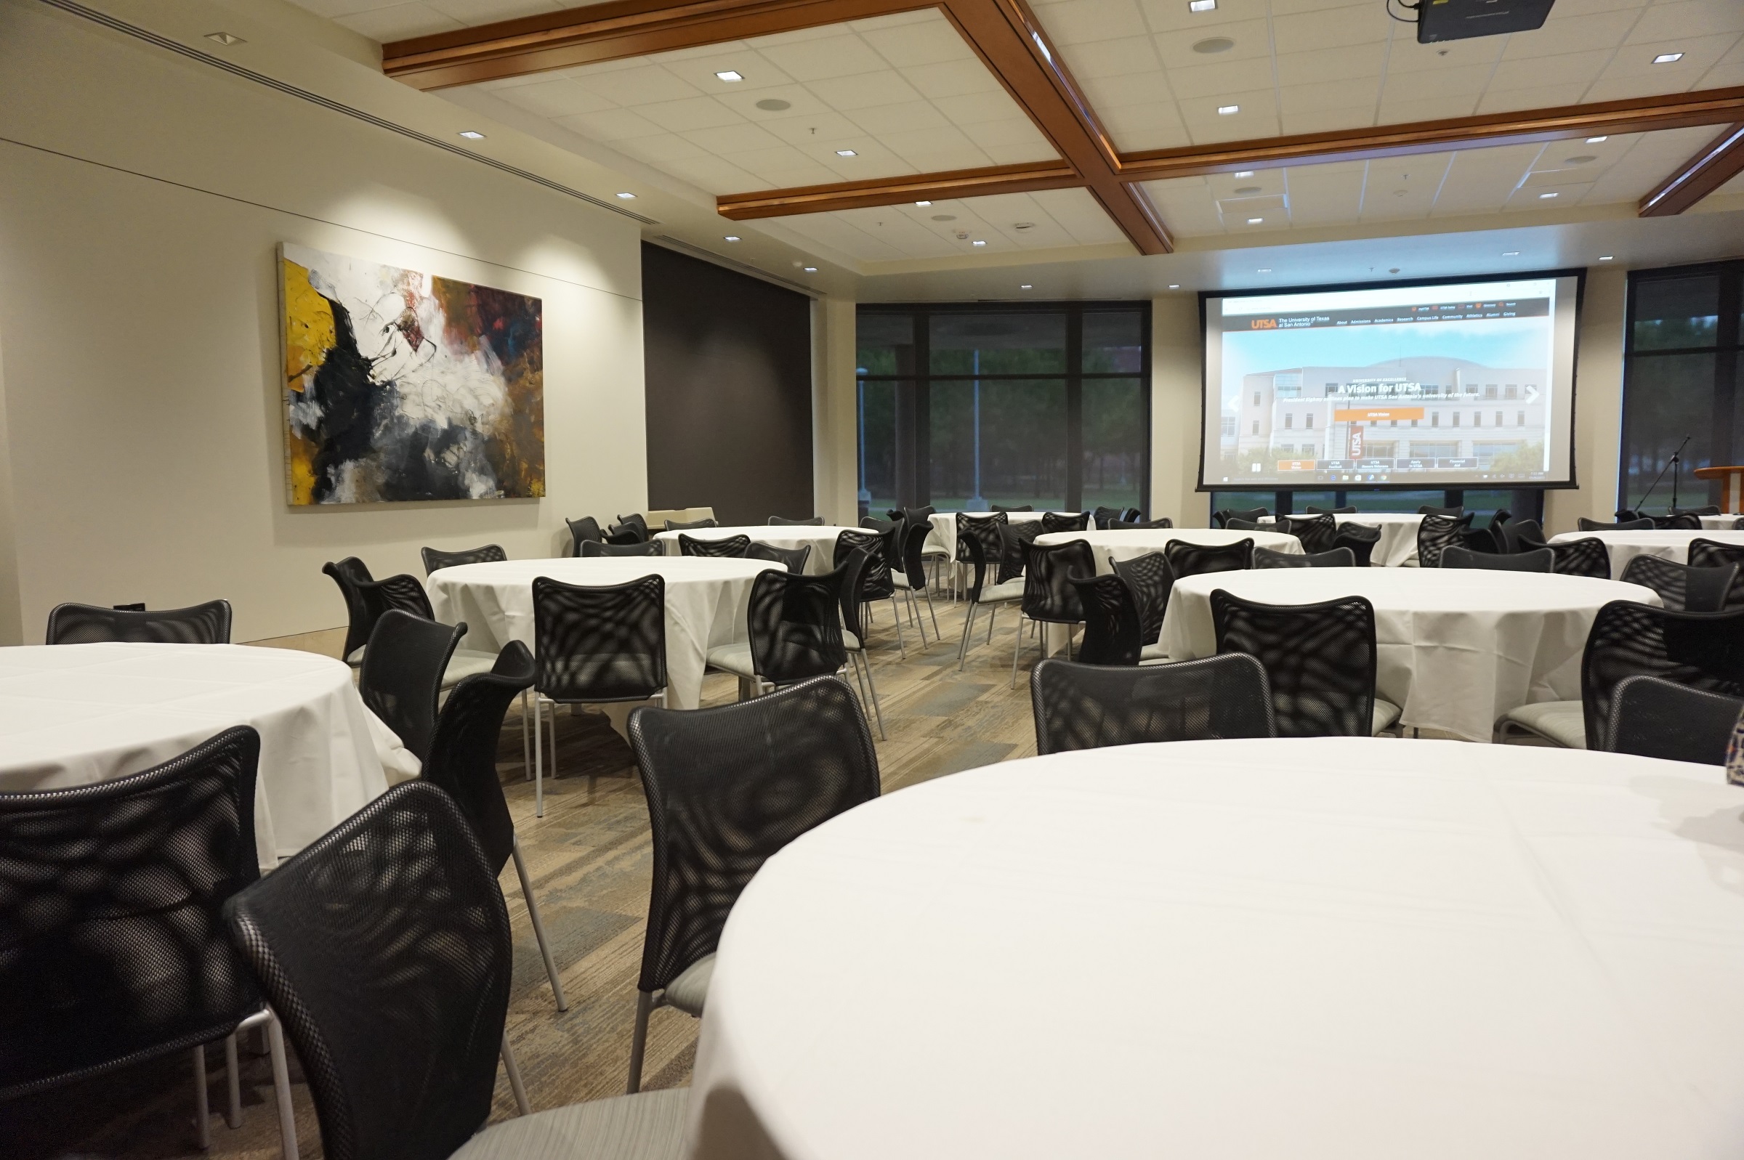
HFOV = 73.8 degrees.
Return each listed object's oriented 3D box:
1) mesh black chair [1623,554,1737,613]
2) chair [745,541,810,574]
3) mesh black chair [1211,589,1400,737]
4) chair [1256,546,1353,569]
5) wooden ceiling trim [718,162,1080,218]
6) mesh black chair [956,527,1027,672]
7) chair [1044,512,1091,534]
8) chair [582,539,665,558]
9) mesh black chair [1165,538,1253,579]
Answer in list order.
[{"bbox_3d":[2.779,0.337,4.307,0.550,0.820,0.470,-1,5,-9],"label":"mesh black chair"},{"bbox_3d":[-0.625,0.258,5.536,0.470,0.840,0.560,4,7,43],"label":"chair"},{"bbox_3d":[1.324,0.424,3.513,0.470,0.820,0.550,3,7,37],"label":"mesh black chair"},{"bbox_3d":[1.832,0.300,4.761,0.470,0.840,0.560,0,5,2],"label":"chair"},{"bbox_3d":[0.181,-3.160,9.428,3.070,0.150,0.420,1,6,21],"label":"wooden ceiling trim"},{"bbox_3d":[0.784,0.111,7.081,0.550,0.828,0.470,0,5,2],"label":"mesh black chair"},{"bbox_3d":[1.553,-0.151,9.705,0.470,0.840,0.560,-1,5,-7],"label":"chair"},{"bbox_3d":[-1.324,0.211,6.095,0.470,0.820,0.550,-1,5,-5],"label":"chair"},{"bbox_3d":[1.691,0.180,6.113,0.470,0.820,0.550,-1,5,-3],"label":"mesh black chair"}]

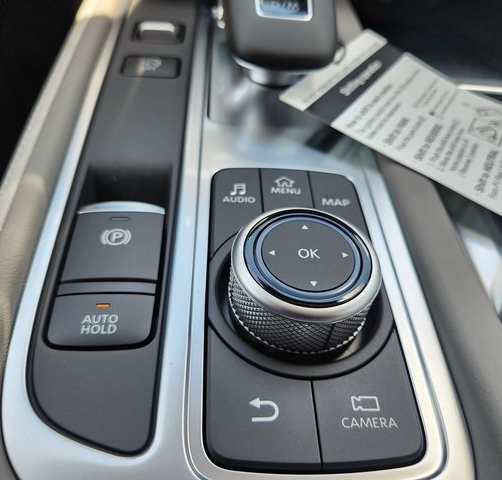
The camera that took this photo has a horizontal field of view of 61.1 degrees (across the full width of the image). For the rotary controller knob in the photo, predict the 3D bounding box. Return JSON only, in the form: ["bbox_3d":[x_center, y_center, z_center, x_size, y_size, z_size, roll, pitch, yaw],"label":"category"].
[{"bbox_3d":[0.018,0.012,0.149,0.051,0.022,0.051,1,47,-5],"label":"rotary controller knob"}]

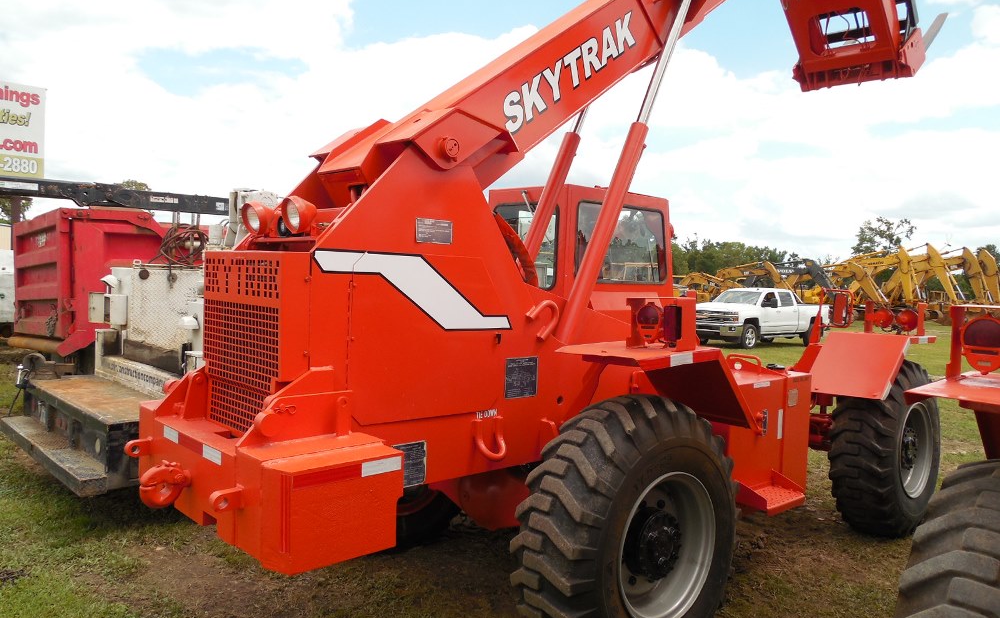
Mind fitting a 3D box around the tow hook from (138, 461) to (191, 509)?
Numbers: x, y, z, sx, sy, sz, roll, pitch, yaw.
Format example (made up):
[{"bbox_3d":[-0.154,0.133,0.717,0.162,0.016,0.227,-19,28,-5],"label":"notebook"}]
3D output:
[{"bbox_3d":[-1.332,0.701,2.880,0.175,0.170,0.100,0,3,-43],"label":"tow hook"}]

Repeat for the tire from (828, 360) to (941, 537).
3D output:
[{"bbox_3d":[3.005,1.049,5.550,1.270,1.270,0.390,0,3,-42],"label":"tire"}]

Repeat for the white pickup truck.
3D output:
[{"bbox_3d":[8.920,0.285,24.800,6.080,1.960,2.150,0,3,-39],"label":"white pickup truck"}]

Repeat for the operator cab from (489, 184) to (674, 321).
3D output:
[{"bbox_3d":[0.665,-0.151,5.772,1.340,1.480,0.810,0,3,-43],"label":"operator cab"}]

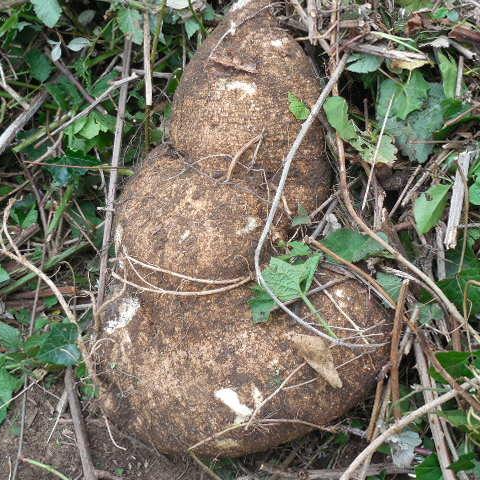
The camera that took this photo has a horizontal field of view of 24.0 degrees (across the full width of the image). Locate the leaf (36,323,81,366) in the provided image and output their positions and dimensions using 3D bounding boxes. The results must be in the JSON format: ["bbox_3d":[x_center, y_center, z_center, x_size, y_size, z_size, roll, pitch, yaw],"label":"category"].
[{"bbox_3d":[-0.167,0.096,1.039,0.042,0.016,0.045,11,64,6],"label":"leaf"}]

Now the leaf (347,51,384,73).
[{"bbox_3d":[0.128,-0.182,1.156,0.038,0.009,0.026,-3,53,-2],"label":"leaf"}]

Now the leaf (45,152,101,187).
[{"bbox_3d":[-0.190,-0.080,1.276,0.064,0.018,0.045,5,60,3],"label":"leaf"}]

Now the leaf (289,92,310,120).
[{"bbox_3d":[0.065,-0.146,1.230,0.022,0.008,0.032,-27,80,-26],"label":"leaf"}]

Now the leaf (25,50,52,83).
[{"bbox_3d":[-0.243,-0.210,1.361,0.032,0.012,0.049,-17,67,-7],"label":"leaf"}]

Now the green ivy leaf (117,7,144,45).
[{"bbox_3d":[-0.115,-0.226,1.186,0.029,0.010,0.045,-19,68,-8],"label":"green ivy leaf"}]

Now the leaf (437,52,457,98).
[{"bbox_3d":[0.244,-0.196,1.334,0.028,0.015,0.066,6,64,-23],"label":"leaf"}]

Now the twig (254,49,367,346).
[{"bbox_3d":[0.062,-0.042,1.024,0.100,0.050,0.311,0,63,0],"label":"twig"}]

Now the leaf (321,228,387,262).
[{"bbox_3d":[0.118,0.006,1.177,0.069,0.018,0.039,-2,60,-1],"label":"leaf"}]

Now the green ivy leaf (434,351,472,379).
[{"bbox_3d":[0.195,0.114,1.029,0.037,0.012,0.028,-14,64,-7],"label":"green ivy leaf"}]

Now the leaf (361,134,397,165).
[{"bbox_3d":[0.137,-0.090,1.117,0.038,0.011,0.031,22,68,9],"label":"leaf"}]

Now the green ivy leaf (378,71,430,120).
[{"bbox_3d":[0.192,-0.169,1.318,0.061,0.018,0.067,3,66,1],"label":"green ivy leaf"}]

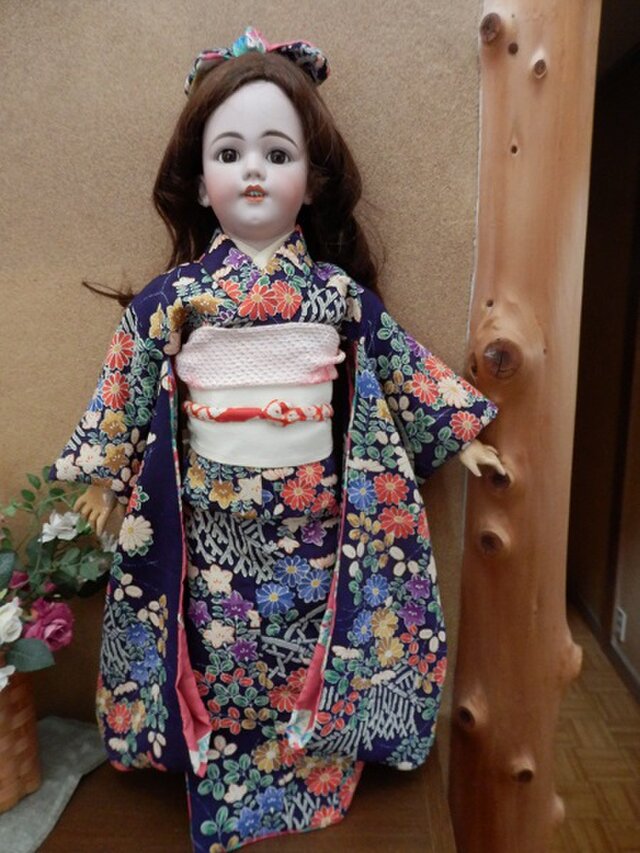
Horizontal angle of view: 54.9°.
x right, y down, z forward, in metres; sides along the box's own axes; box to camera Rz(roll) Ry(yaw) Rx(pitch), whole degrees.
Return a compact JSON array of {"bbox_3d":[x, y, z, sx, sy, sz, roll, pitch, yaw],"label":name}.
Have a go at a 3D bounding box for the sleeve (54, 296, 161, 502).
[{"bbox_3d":[-0.202,-0.027,0.586,0.105,0.185,0.090,0,7,-3],"label":"sleeve"}]

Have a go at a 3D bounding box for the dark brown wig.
[{"bbox_3d":[-0.052,-0.233,0.586,0.215,0.225,0.155,-1,7,-5],"label":"dark brown wig"}]

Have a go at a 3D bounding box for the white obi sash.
[{"bbox_3d":[-0.059,-0.029,0.596,0.160,0.130,0.145,0,7,-3],"label":"white obi sash"}]

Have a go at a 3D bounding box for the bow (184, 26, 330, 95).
[{"bbox_3d":[-0.059,-0.343,0.578,0.137,0.062,0.055,0,7,-3],"label":"bow"}]

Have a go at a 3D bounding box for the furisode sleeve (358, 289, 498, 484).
[{"bbox_3d":[0.103,-0.043,0.584,0.130,0.185,0.090,0,7,-3],"label":"furisode sleeve"}]

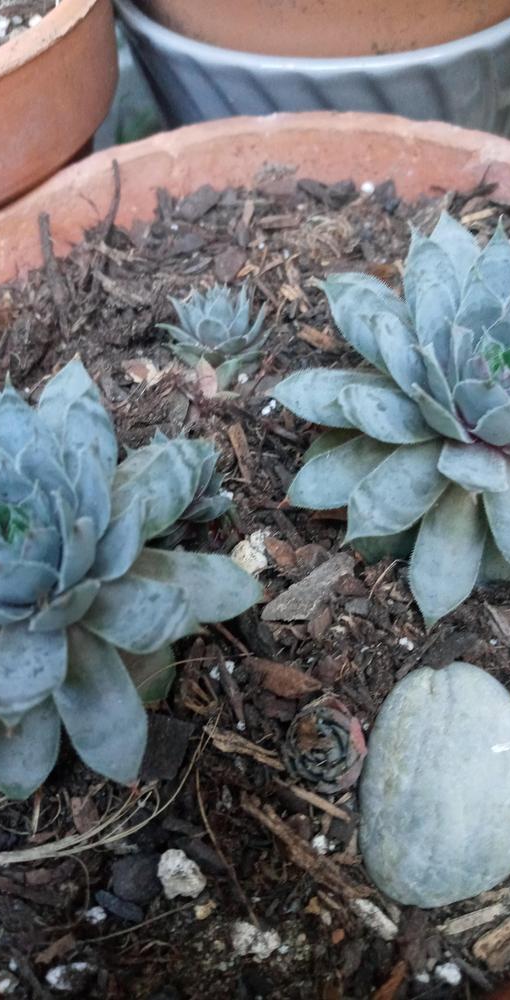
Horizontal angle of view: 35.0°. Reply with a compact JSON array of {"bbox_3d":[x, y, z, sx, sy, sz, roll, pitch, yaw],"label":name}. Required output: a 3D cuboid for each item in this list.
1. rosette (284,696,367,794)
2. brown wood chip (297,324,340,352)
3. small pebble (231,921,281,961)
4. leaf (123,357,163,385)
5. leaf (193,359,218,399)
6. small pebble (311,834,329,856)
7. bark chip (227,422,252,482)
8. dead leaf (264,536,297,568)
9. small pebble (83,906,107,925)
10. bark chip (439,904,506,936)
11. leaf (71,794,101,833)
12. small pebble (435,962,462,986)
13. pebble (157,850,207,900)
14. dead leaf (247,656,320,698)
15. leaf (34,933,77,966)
[{"bbox_3d":[0.021,0.073,0.241,0.026,0.022,0.026,-2,62,9],"label":"rosette"},{"bbox_3d":[0.023,-0.058,0.289,0.018,0.004,0.006,32,69,23],"label":"brown wood chip"},{"bbox_3d":[0.000,0.123,0.227,0.014,0.010,0.010,5,63,13],"label":"small pebble"},{"bbox_3d":[-0.046,-0.051,0.321,0.009,0.004,0.019,-40,61,-15],"label":"leaf"},{"bbox_3d":[-0.020,-0.048,0.319,0.009,0.005,0.018,-14,77,1],"label":"leaf"},{"bbox_3d":[0.019,0.101,0.237,0.005,0.005,0.006,-10,61,5],"label":"small pebble"},{"bbox_3d":[-0.004,-0.014,0.247,0.004,0.003,0.019,-16,61,3],"label":"bark chip"},{"bbox_3d":[0.008,0.017,0.272,0.007,0.003,0.014,-40,61,-14],"label":"dead leaf"},{"bbox_3d":[-0.044,0.114,0.222,0.005,0.003,0.004,-22,58,-4],"label":"small pebble"},{"bbox_3d":[0.049,0.094,0.181,0.014,0.003,0.003,-18,61,2],"label":"bark chip"},{"bbox_3d":[-0.049,0.092,0.237,0.007,0.003,0.011,-18,58,-2],"label":"leaf"},{"bbox_3d":[0.052,0.127,0.217,0.007,0.007,0.006,-11,60,4],"label":"small pebble"},{"bbox_3d":[-0.021,0.103,0.223,0.011,0.008,0.014,-33,60,-11],"label":"pebble"},{"bbox_3d":[0.008,0.055,0.249,0.024,0.004,0.010,25,66,22],"label":"dead leaf"},{"bbox_3d":[-0.058,0.131,0.236,0.013,0.003,0.004,-31,61,-7],"label":"leaf"}]

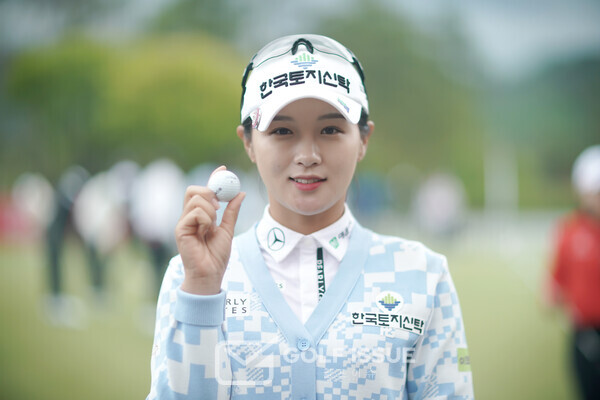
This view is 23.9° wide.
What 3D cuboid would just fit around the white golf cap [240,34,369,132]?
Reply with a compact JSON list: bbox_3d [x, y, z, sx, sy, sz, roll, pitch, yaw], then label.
[{"bbox_3d":[0.008,-0.161,1.975,0.180,0.150,0.260,-3,3,-2],"label":"white golf cap"}]

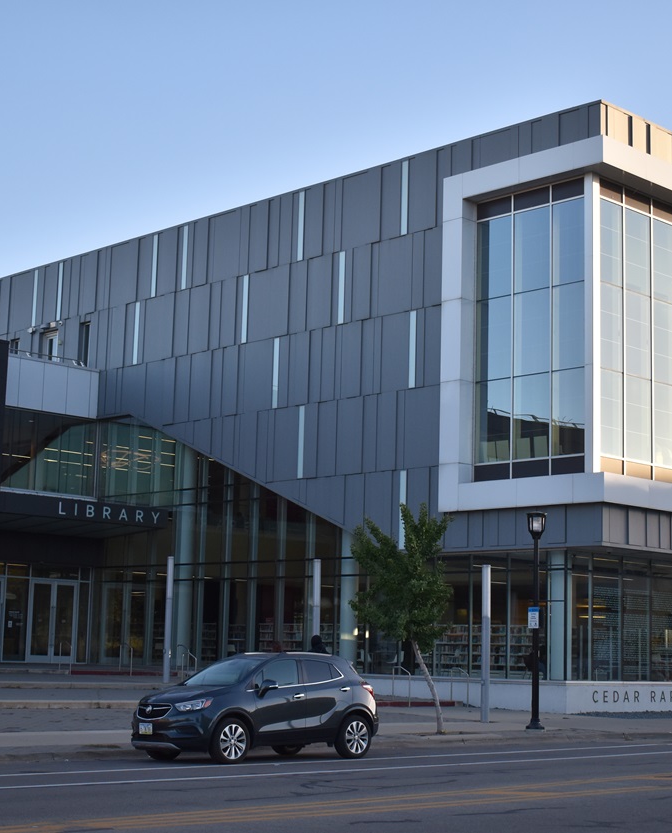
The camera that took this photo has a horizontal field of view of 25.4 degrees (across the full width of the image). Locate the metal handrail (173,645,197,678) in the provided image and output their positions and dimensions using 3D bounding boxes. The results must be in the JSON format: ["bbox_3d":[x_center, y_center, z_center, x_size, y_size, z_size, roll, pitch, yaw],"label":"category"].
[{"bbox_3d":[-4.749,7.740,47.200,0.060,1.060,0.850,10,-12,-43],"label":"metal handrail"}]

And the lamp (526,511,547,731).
[{"bbox_3d":[4.248,4.290,31.607,0.450,4.570,0.450,1,-9,0],"label":"lamp"}]

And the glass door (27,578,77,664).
[{"bbox_3d":[-9.846,7.142,52.021,2.030,2.800,0.120,10,-12,-44],"label":"glass door"}]

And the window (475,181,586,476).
[{"bbox_3d":[5.325,-2.297,41.158,0.200,8.100,3.800,10,-12,-44],"label":"window"}]

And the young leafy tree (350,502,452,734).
[{"bbox_3d":[1.257,3.957,29.100,1.980,4.470,1.900,1,-9,0],"label":"young leafy tree"}]

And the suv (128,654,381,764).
[{"bbox_3d":[-1.180,4.450,23.100,4.270,1.660,1.800,10,-12,-44],"label":"suv"}]

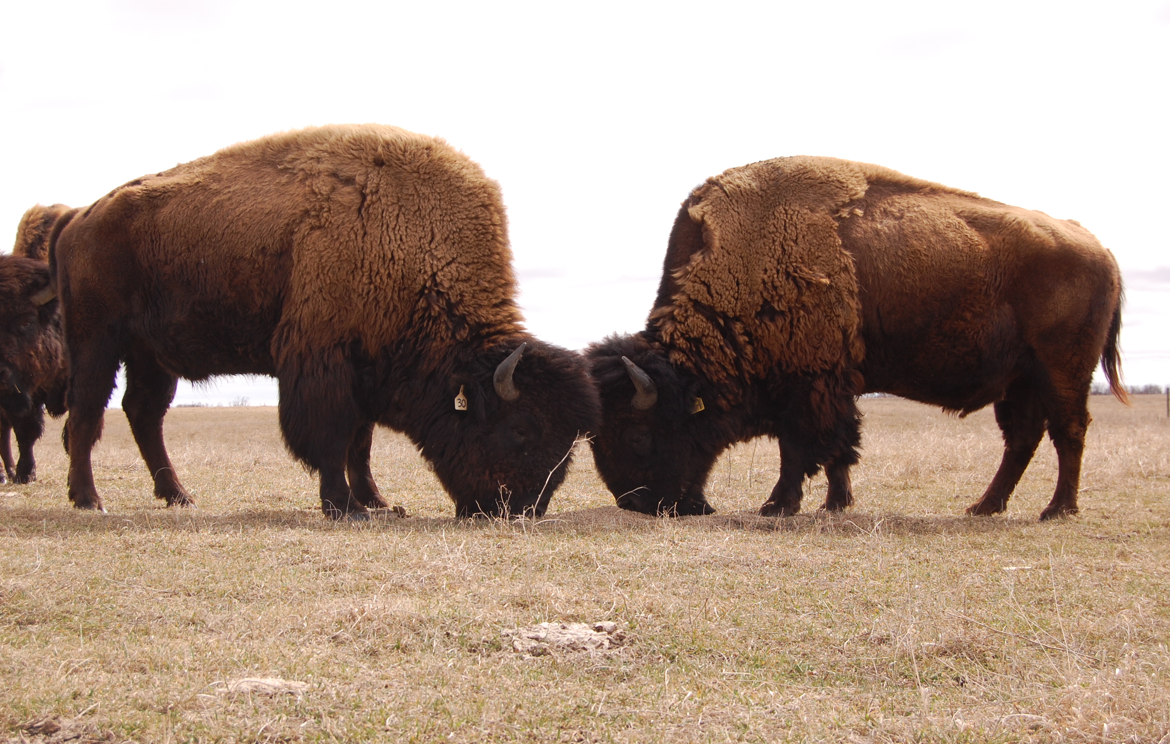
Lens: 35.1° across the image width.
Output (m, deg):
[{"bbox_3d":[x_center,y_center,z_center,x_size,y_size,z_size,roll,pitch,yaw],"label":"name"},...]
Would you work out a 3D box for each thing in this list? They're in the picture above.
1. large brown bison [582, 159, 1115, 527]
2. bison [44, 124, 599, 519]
[{"bbox_3d":[1.170,-0.163,8.120,2.330,1.570,0.720,-1,-1,5],"label":"large brown bison"},{"bbox_3d":[-1.240,-0.243,8.500,2.620,1.770,0.800,-1,-1,8],"label":"bison"}]

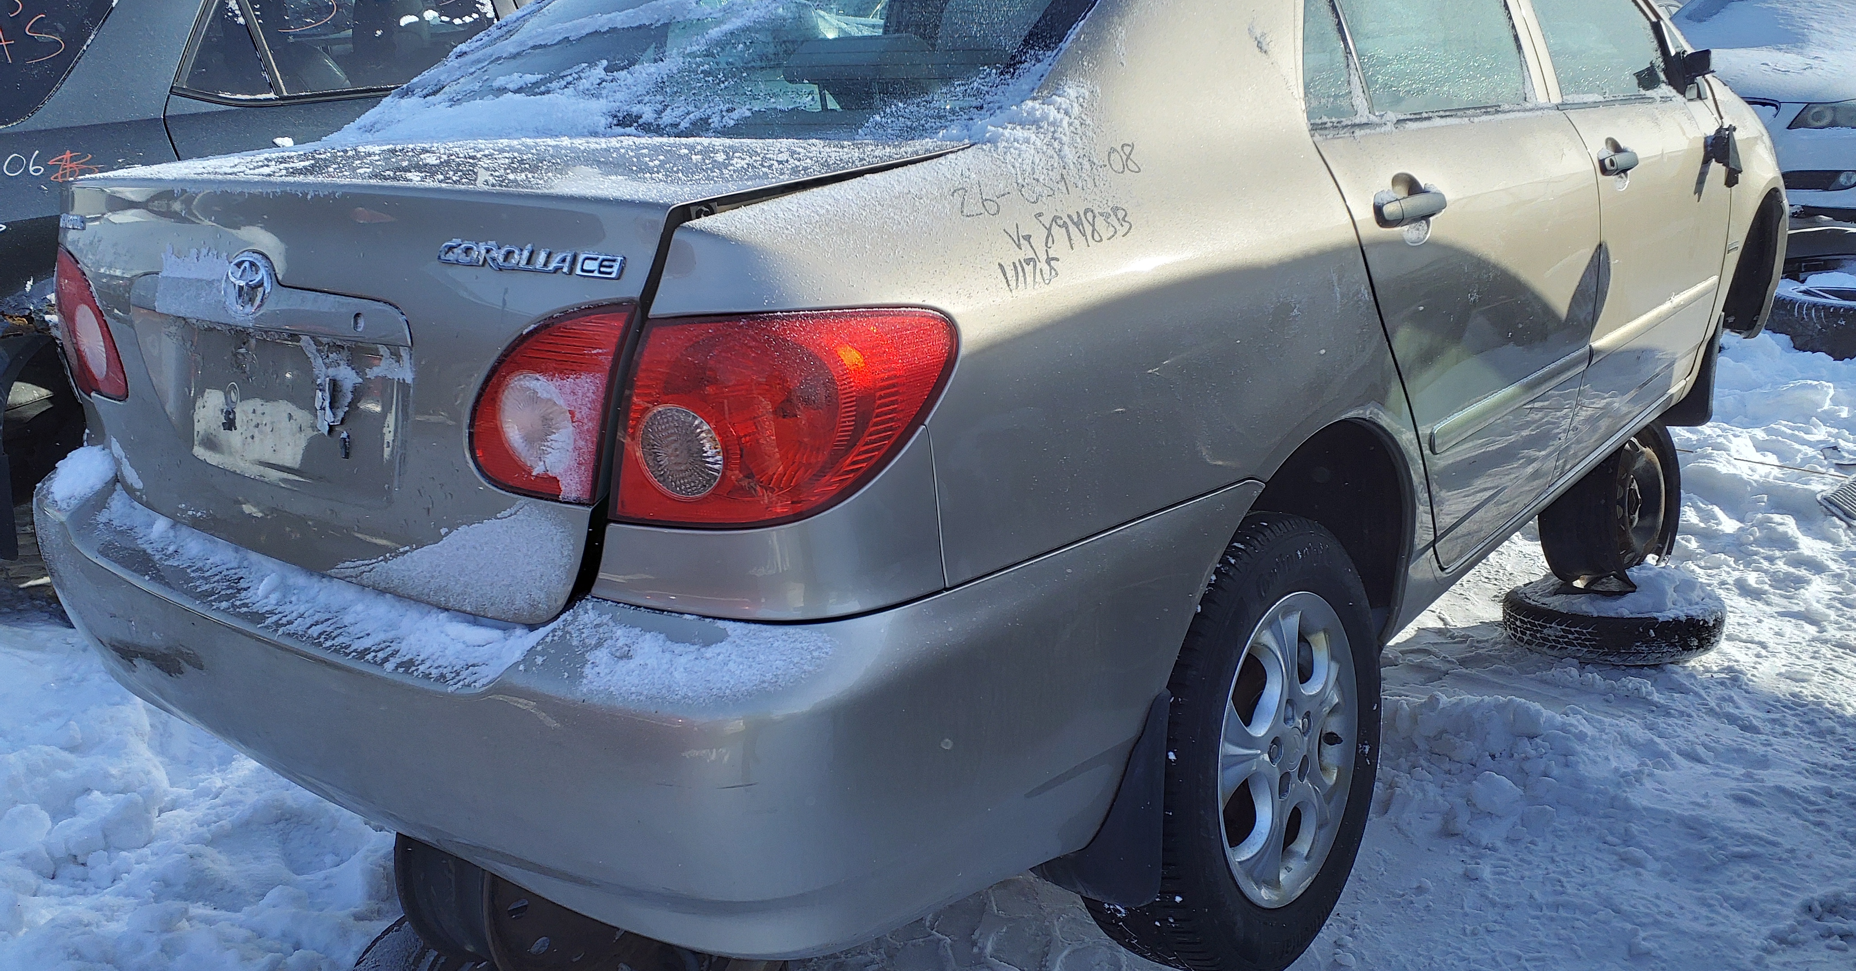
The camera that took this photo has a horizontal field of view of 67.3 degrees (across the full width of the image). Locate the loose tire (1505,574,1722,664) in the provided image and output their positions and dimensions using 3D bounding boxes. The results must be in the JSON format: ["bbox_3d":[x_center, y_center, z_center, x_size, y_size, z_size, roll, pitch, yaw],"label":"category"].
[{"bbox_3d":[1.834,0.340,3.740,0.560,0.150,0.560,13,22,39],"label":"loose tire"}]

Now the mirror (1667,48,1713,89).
[{"bbox_3d":[1.694,-0.922,3.104,0.115,0.095,0.095,9,20,40],"label":"mirror"}]

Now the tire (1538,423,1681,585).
[{"bbox_3d":[1.693,0.026,3.459,0.185,0.435,0.435,-1,12,45],"label":"tire"}]

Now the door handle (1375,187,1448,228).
[{"bbox_3d":[0.654,-0.380,1.883,0.050,0.047,0.225,9,20,40],"label":"door handle"}]

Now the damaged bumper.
[{"bbox_3d":[-0.541,0.157,1.865,1.690,0.380,0.840,9,20,40],"label":"damaged bumper"}]

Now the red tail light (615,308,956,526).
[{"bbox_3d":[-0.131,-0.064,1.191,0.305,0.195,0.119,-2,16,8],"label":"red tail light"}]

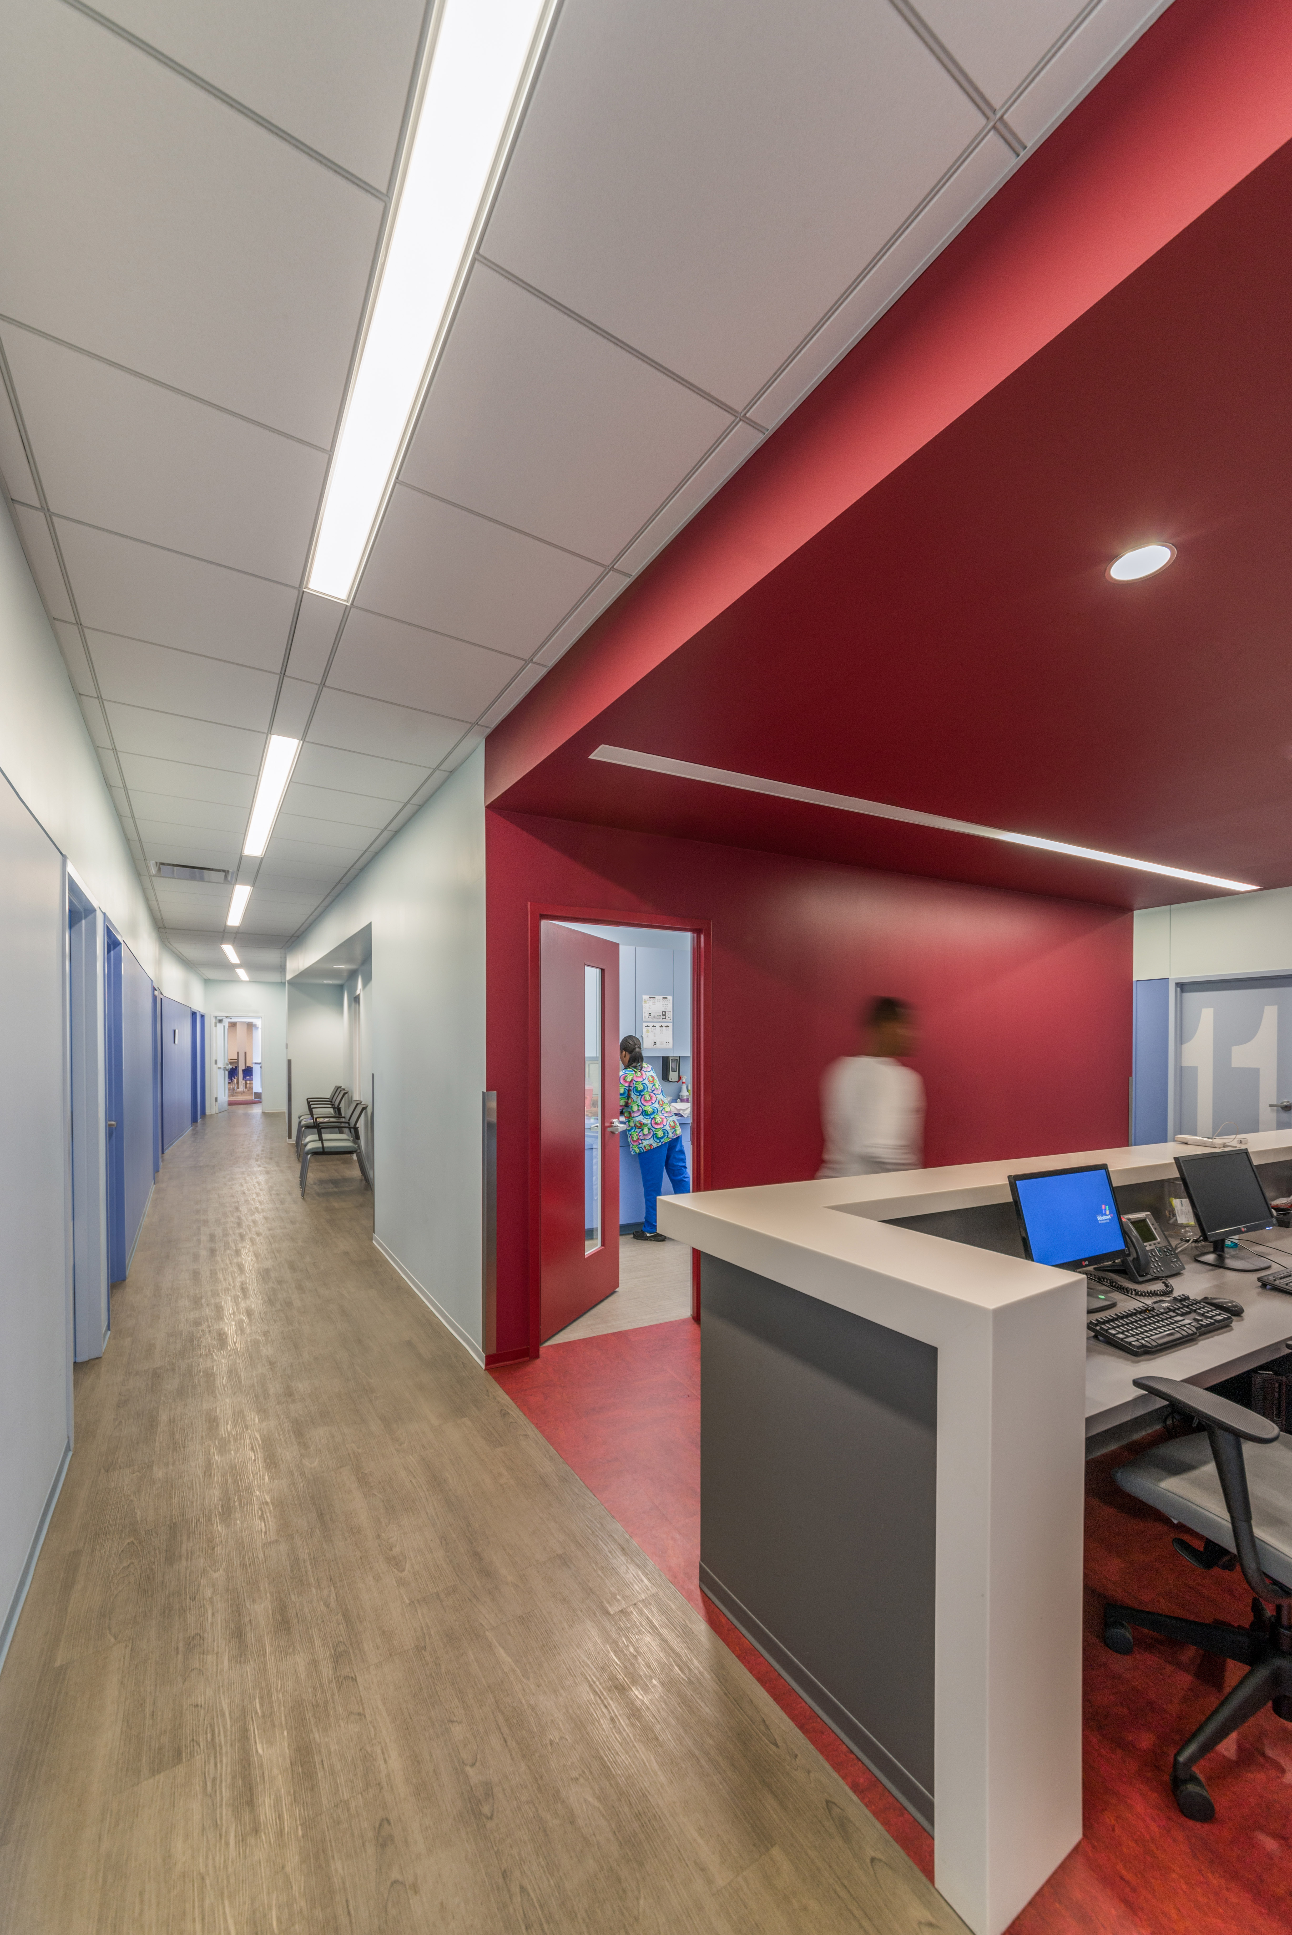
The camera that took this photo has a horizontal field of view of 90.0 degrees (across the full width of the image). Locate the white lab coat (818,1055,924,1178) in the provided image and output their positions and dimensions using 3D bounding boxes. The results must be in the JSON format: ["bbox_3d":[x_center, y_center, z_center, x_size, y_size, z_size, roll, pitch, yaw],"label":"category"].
[{"bbox_3d":[1.023,0.788,2.875,0.320,0.780,0.490,6,-9,-40],"label":"white lab coat"}]

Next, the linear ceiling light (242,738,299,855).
[{"bbox_3d":[-2.417,-1.014,4.109,0.145,0.060,2.410,4,-8,-34],"label":"linear ceiling light"}]

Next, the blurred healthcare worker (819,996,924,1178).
[{"bbox_3d":[1.023,1.023,2.864,0.330,1.770,0.490,6,-9,-40],"label":"blurred healthcare worker"}]

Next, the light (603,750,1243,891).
[{"bbox_3d":[2.156,-0.722,3.644,5.200,0.060,0.120,3,-7,-26],"label":"light"}]

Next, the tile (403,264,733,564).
[{"bbox_3d":[-0.215,-1.292,1.602,0.610,0.020,0.600,4,-8,-32],"label":"tile"}]

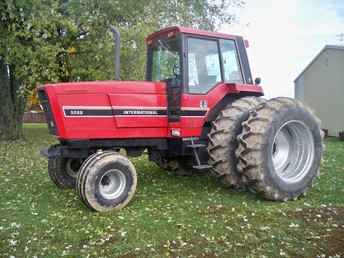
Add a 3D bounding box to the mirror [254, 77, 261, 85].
[{"bbox_3d":[1.653,-0.932,6.688,0.102,0.153,0.122,-2,4,-32],"label":"mirror"}]

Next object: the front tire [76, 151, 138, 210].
[{"bbox_3d":[-0.948,0.804,5.220,0.954,0.954,0.342,-3,5,-42],"label":"front tire"}]

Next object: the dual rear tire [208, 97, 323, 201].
[{"bbox_3d":[1.701,0.346,6.281,1.790,1.790,1.224,-2,4,-32],"label":"dual rear tire"}]

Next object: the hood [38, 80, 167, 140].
[{"bbox_3d":[-1.157,-0.363,6.074,2.132,1.000,0.775,-2,4,-32],"label":"hood"}]

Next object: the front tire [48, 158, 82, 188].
[{"bbox_3d":[-1.891,0.704,6.751,0.954,0.954,0.342,-3,5,-42],"label":"front tire"}]

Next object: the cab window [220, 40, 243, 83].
[{"bbox_3d":[1.114,-1.276,6.574,0.581,0.796,0.061,-2,4,-32],"label":"cab window"}]

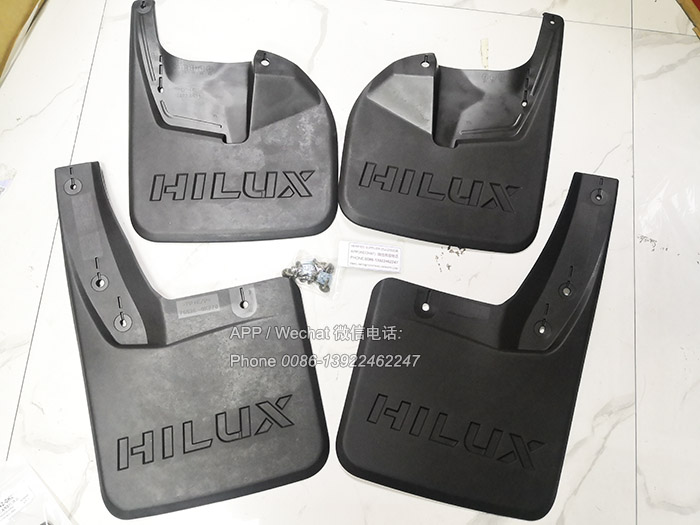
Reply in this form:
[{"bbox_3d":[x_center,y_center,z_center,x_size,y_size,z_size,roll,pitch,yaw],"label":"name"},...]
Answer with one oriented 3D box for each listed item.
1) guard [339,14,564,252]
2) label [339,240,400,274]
[{"bbox_3d":[0.150,-0.216,0.777,0.296,0.050,0.386,10,78,0],"label":"guard"},{"bbox_3d":[0.028,-0.007,0.753,0.086,0.002,0.036,6,78,-1],"label":"label"}]

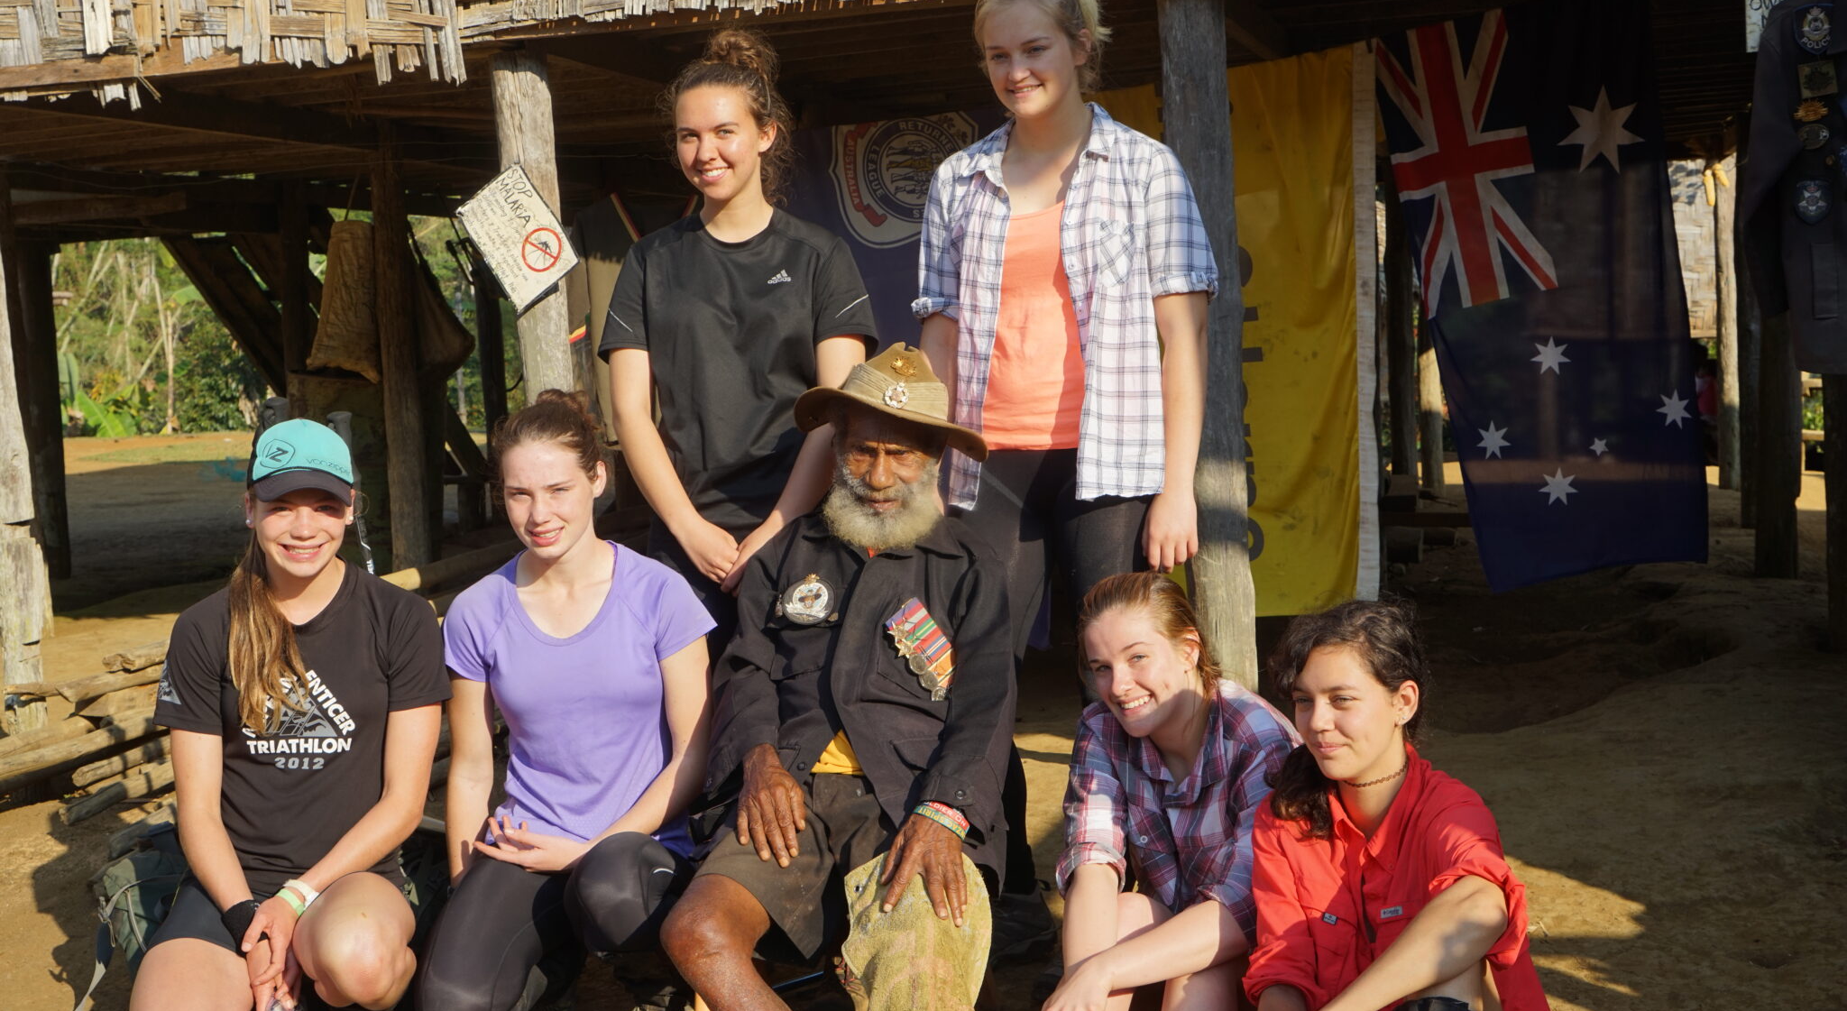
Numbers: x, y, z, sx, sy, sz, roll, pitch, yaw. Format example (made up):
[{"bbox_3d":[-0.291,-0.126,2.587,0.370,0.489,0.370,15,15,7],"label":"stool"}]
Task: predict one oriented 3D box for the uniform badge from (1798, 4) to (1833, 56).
[{"bbox_3d":[1.767,-0.942,4.270,0.082,0.103,0.012,-1,6,16],"label":"uniform badge"}]

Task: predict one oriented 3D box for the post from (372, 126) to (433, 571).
[{"bbox_3d":[-2.290,-0.648,9.472,0.160,1.987,0.160,-1,6,18],"label":"post"}]

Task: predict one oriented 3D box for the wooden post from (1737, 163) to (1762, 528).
[{"bbox_3d":[3.572,-0.718,9.322,0.120,1.626,0.120,-1,6,18],"label":"wooden post"}]

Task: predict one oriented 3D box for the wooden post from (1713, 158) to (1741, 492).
[{"bbox_3d":[4.036,-0.904,10.835,0.115,1.666,0.115,-1,6,18],"label":"wooden post"}]

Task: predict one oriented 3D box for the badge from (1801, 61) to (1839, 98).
[{"bbox_3d":[1.774,-0.845,4.270,0.074,0.073,0.010,-1,6,16],"label":"badge"}]

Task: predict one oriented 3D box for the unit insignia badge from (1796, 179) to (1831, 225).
[{"bbox_3d":[1.764,-0.602,4.270,0.077,0.088,0.012,-1,6,16],"label":"unit insignia badge"}]

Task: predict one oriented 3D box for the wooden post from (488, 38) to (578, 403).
[{"bbox_3d":[-0.998,-0.287,5.808,0.150,1.846,0.150,-3,6,18],"label":"wooden post"}]

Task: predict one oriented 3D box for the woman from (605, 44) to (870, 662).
[{"bbox_3d":[-0.285,-0.021,3.878,0.500,1.650,0.340,-1,6,12],"label":"woman"}]

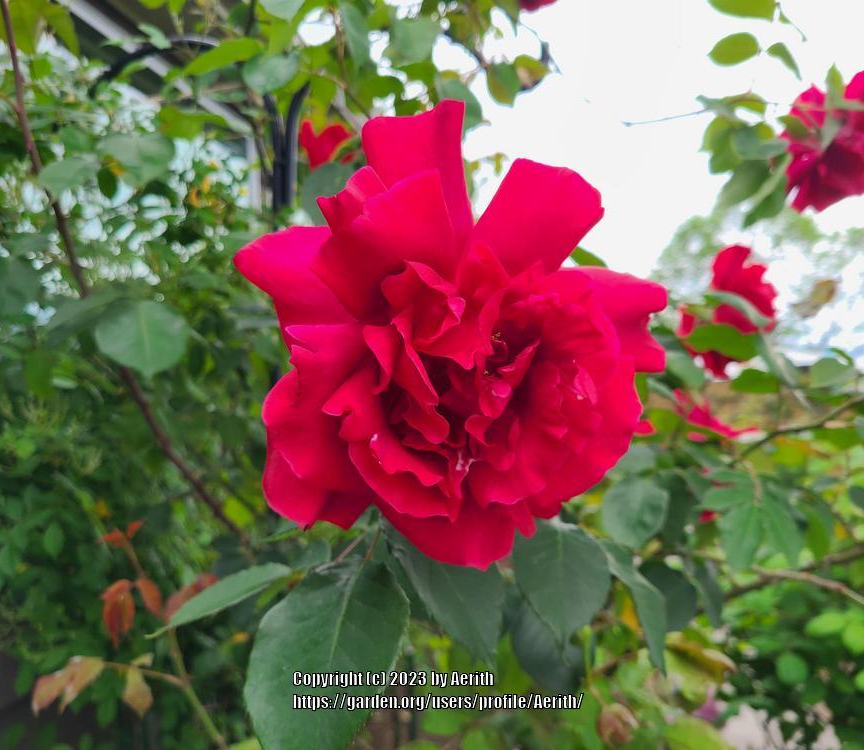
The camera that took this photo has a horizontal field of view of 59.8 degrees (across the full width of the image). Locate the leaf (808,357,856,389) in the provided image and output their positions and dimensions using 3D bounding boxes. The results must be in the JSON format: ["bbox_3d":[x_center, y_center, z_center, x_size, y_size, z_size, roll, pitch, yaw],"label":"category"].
[{"bbox_3d":[0.330,-0.002,0.620,0.038,0.034,0.012,-13,-32,-8],"label":"leaf"}]

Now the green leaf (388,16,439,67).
[{"bbox_3d":[-0.018,-0.302,0.680,0.046,0.050,0.013,0,-17,0],"label":"green leaf"}]

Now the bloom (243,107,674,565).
[{"bbox_3d":[0.005,-0.011,0.210,0.118,0.128,0.075,0,2,-3],"label":"bloom"}]

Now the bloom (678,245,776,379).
[{"bbox_3d":[0.248,-0.053,0.630,0.090,0.110,0.070,-2,8,24],"label":"bloom"}]

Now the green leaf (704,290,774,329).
[{"bbox_3d":[0.237,-0.051,0.580,0.058,0.015,0.032,22,43,2],"label":"green leaf"}]

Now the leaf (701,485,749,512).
[{"bbox_3d":[0.206,0.087,0.530,0.035,0.022,0.009,-7,-30,0],"label":"leaf"}]

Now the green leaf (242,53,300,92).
[{"bbox_3d":[-0.107,-0.201,0.500,0.038,0.026,0.009,-14,-25,0],"label":"green leaf"}]

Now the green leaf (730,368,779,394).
[{"bbox_3d":[0.266,0.005,0.620,0.040,0.026,0.012,-4,30,3],"label":"green leaf"}]

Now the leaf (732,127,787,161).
[{"bbox_3d":[0.241,-0.170,0.555,0.040,0.024,0.009,19,-29,14],"label":"leaf"}]

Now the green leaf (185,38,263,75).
[{"bbox_3d":[-0.139,-0.212,0.500,0.058,0.027,0.009,-32,57,-20],"label":"green leaf"}]

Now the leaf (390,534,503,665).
[{"bbox_3d":[0.006,0.080,0.272,0.034,0.059,0.009,-34,-15,-29],"label":"leaf"}]

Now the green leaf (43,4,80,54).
[{"bbox_3d":[-0.252,-0.234,0.510,0.022,0.039,0.009,-29,0,26],"label":"green leaf"}]

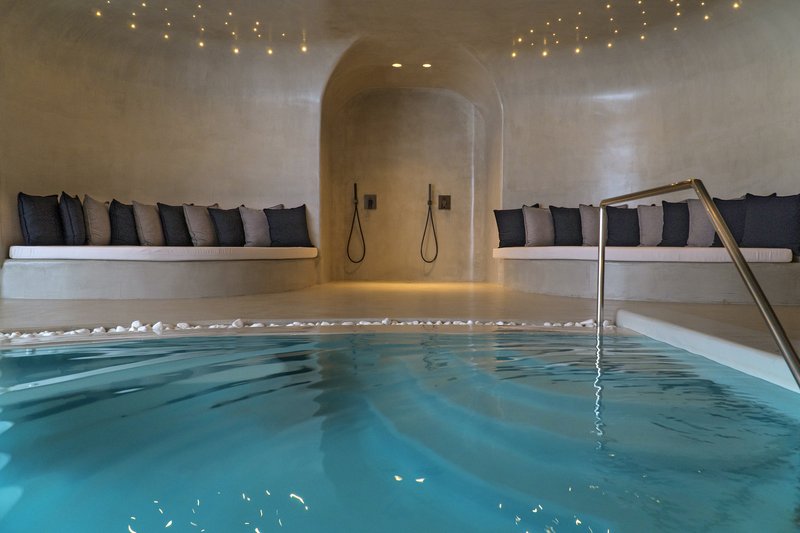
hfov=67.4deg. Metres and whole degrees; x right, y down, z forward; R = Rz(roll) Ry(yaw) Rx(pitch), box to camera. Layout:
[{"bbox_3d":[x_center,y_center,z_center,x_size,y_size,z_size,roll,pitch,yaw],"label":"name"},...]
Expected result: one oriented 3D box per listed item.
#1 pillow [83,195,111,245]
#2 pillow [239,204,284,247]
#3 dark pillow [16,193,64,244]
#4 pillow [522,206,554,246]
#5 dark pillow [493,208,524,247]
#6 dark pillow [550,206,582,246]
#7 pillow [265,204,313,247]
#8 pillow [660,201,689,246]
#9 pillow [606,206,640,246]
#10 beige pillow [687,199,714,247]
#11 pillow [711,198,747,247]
[{"bbox_3d":[-2.865,-0.437,5.700,0.150,0.460,0.460,-12,-3,22],"label":"pillow"},{"bbox_3d":[-1.570,-0.456,6.750,0.480,0.460,0.160,-1,-12,-18],"label":"pillow"},{"bbox_3d":[-3.257,-0.427,5.450,0.150,0.460,0.450,-10,-3,28],"label":"dark pillow"},{"bbox_3d":[1.627,-0.457,6.850,0.480,0.460,0.160,0,-12,12],"label":"pillow"},{"bbox_3d":[1.336,-0.455,7.000,0.490,0.460,0.150,0,-14,14],"label":"dark pillow"},{"bbox_3d":[1.896,-0.450,6.750,0.480,0.460,0.160,1,-12,15],"label":"dark pillow"},{"bbox_3d":[-1.234,-0.447,6.700,0.480,0.460,0.150,0,-14,-10],"label":"pillow"},{"bbox_3d":[2.860,-0.434,6.050,0.490,0.460,0.160,1,-12,29],"label":"pillow"},{"bbox_3d":[2.465,-0.439,6.500,0.480,0.460,0.160,1,-12,22],"label":"pillow"},{"bbox_3d":[3.038,-0.429,5.850,0.490,0.460,0.160,1,-12,32],"label":"beige pillow"},{"bbox_3d":[3.179,-0.415,5.600,0.500,0.470,0.160,1,-12,36],"label":"pillow"}]

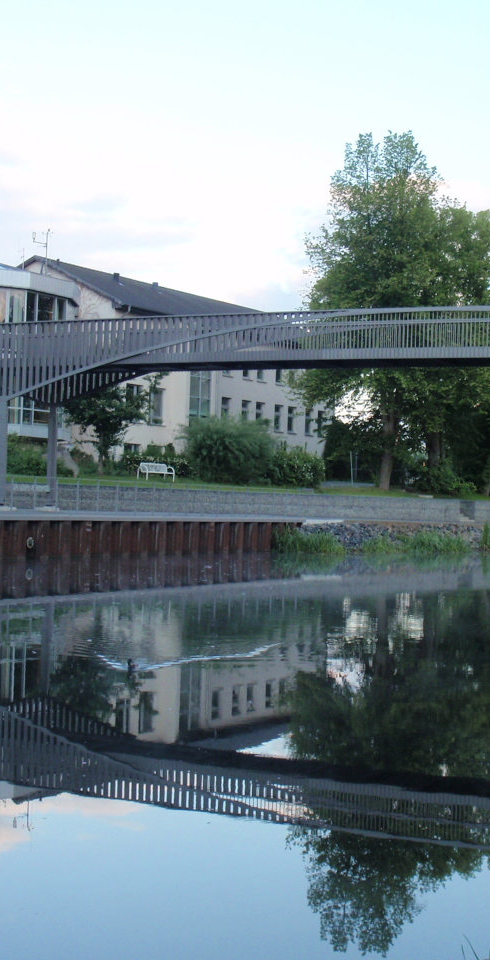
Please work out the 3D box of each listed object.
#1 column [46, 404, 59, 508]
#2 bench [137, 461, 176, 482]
[{"bbox_3d":[-5.960,-0.744,45.770,0.250,3.190,0.250,1,-1,29],"label":"column"},{"bbox_3d":[-3.989,-0.328,66.514,1.600,0.800,0.670,3,-1,-41],"label":"bench"}]

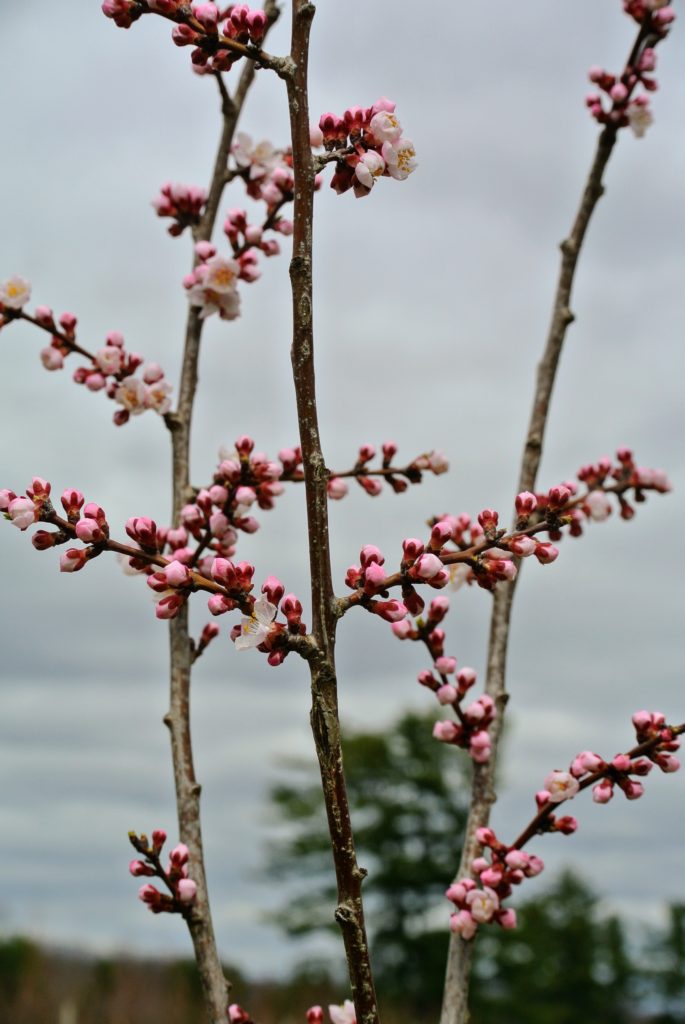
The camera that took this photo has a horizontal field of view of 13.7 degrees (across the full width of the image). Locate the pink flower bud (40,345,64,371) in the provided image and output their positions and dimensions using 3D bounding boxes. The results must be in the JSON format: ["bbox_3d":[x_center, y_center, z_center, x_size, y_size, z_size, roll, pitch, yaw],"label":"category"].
[{"bbox_3d":[-0.151,-0.080,1.480,0.011,0.011,0.013,0,24,34],"label":"pink flower bud"}]

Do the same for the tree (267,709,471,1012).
[{"bbox_3d":[0.853,11.016,90.000,6.600,9.800,6.600,0,-9,0],"label":"tree"}]

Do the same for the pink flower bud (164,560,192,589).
[{"bbox_3d":[-0.065,0.025,1.120,0.010,0.010,0.011,-12,-36,18],"label":"pink flower bud"}]

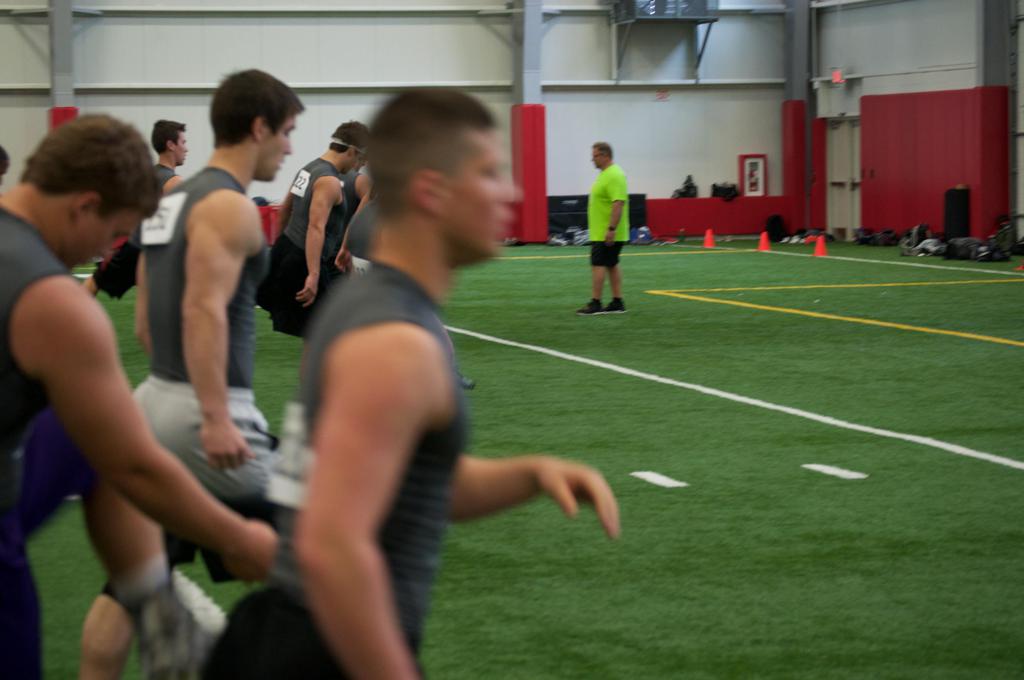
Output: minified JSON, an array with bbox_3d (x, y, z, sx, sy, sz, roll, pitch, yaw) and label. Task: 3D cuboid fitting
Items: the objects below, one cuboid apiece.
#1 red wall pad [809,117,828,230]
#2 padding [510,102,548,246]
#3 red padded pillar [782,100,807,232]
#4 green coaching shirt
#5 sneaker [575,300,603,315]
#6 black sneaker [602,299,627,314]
[{"bbox_3d":[5.715,-3.011,49.100,0.120,2.200,0.550,-2,4,-15],"label":"red wall pad"},{"bbox_3d":[0.317,-3.019,47.900,0.470,2.480,0.580,-2,4,-15],"label":"padding"},{"bbox_3d":[5.271,-3.200,49.300,0.340,2.500,0.420,-2,4,-15],"label":"red padded pillar"},{"bbox_3d":[0.975,-1.379,26.500,0.380,0.780,0.560,-2,4,-15],"label":"green coaching shirt"},{"bbox_3d":[0.778,-0.320,26.515,0.280,0.120,0.110,-2,4,-15],"label":"sneaker"},{"bbox_3d":[1.018,-0.333,26.633,0.280,0.120,0.110,-2,4,-15],"label":"black sneaker"}]

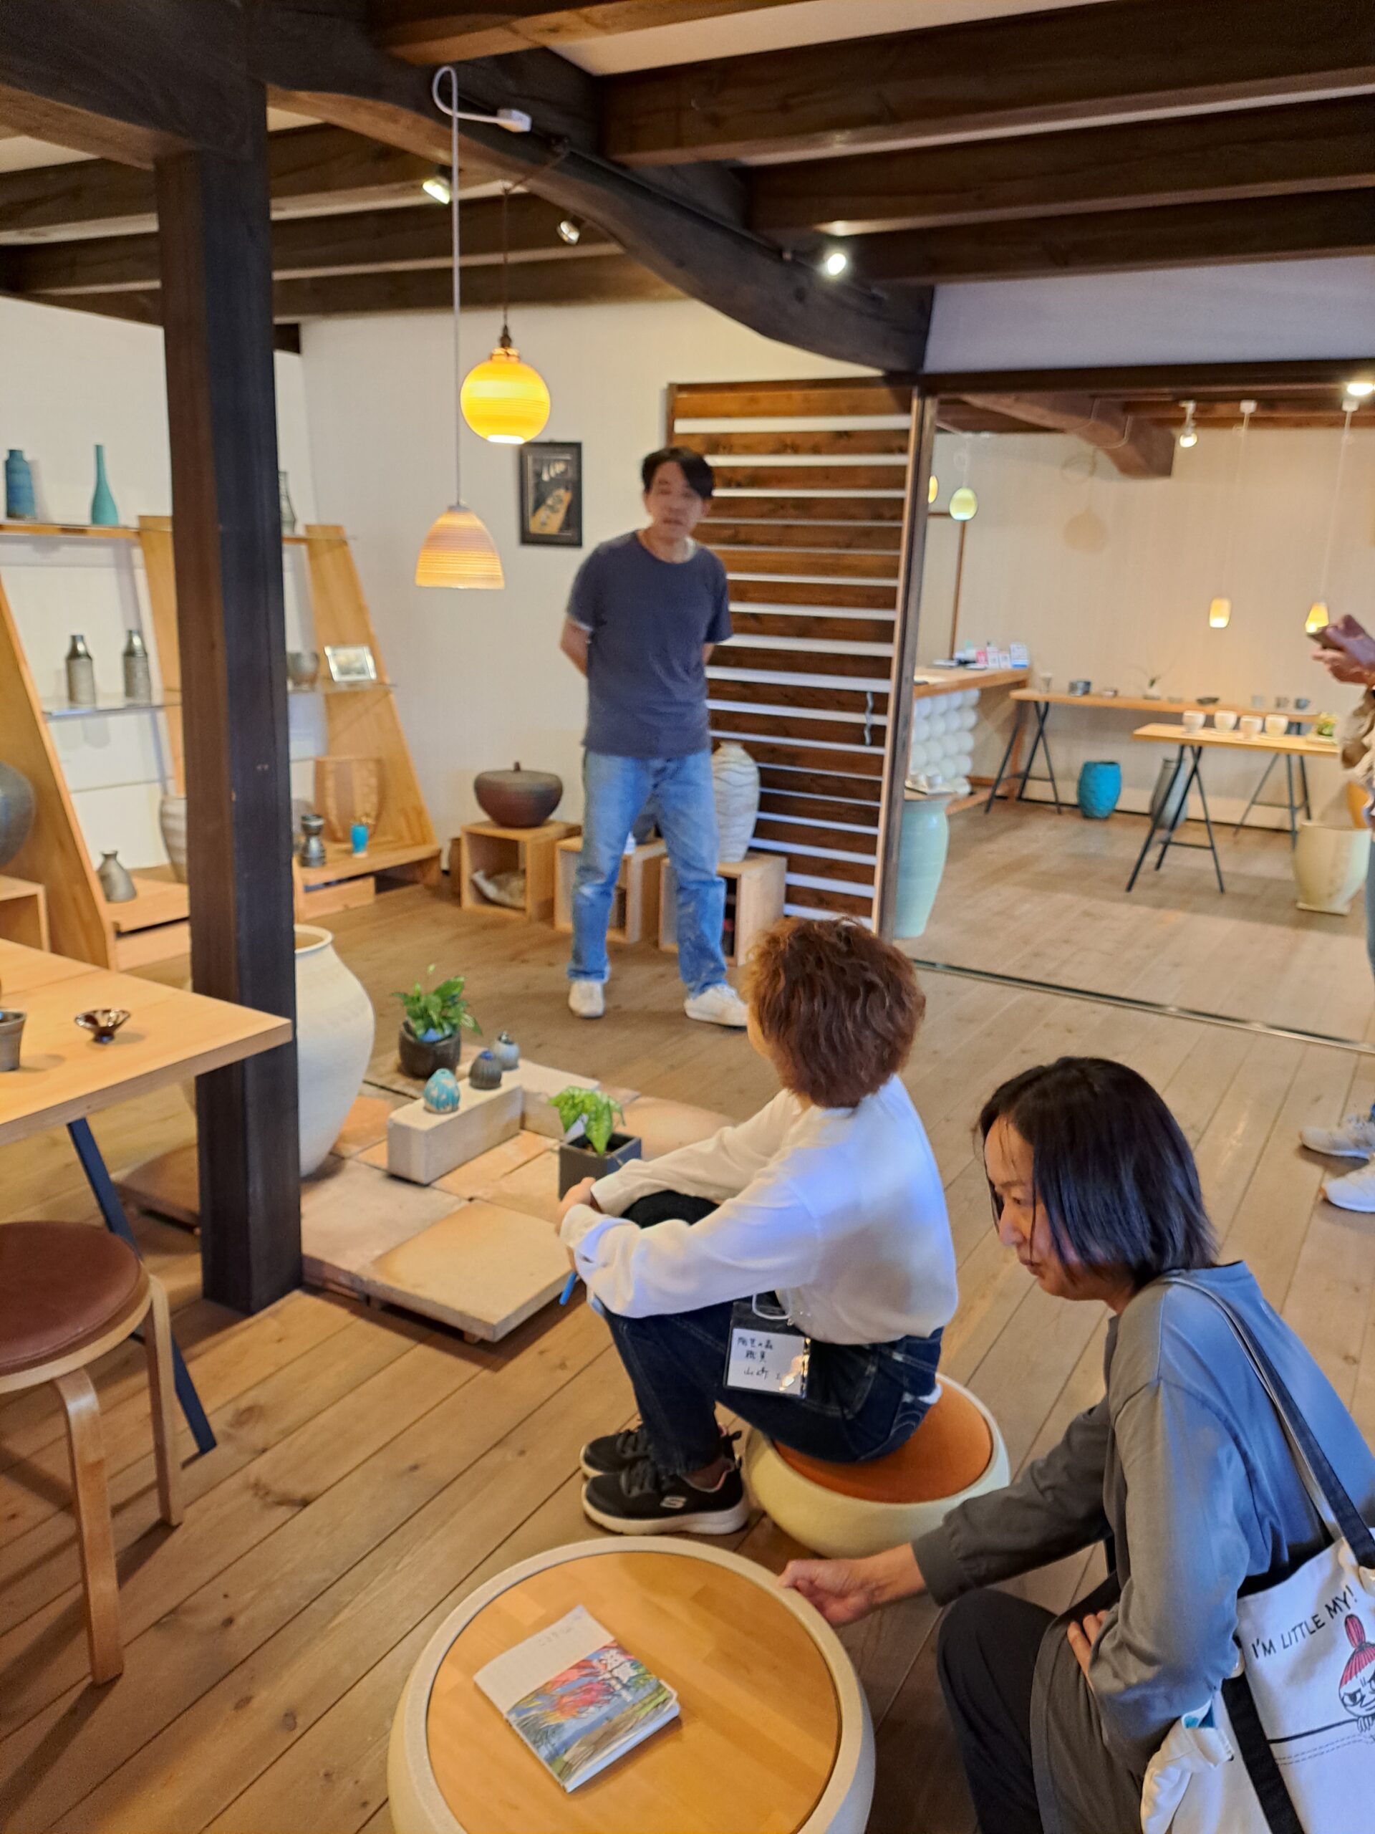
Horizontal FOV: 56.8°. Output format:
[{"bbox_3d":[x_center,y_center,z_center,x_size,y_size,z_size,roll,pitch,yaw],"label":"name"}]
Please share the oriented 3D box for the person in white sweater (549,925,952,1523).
[{"bbox_3d":[0.095,0.443,1.750,0.570,0.940,0.450,5,15,10],"label":"person in white sweater"}]

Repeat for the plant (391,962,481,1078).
[{"bbox_3d":[-0.676,0.274,3.371,0.230,0.285,0.210,2,15,-1],"label":"plant"}]

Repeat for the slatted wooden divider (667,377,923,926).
[{"bbox_3d":[0.313,-0.905,4.692,0.960,2.010,0.050,10,17,27],"label":"slatted wooden divider"}]

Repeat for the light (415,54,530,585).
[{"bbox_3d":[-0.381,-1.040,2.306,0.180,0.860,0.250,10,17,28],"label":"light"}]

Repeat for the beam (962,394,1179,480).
[{"bbox_3d":[1.808,-2.444,6.033,0.270,0.420,3.700,11,18,29],"label":"beam"}]

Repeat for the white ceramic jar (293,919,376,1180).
[{"bbox_3d":[-0.901,0.301,2.785,0.435,0.526,0.435,2,15,-1],"label":"white ceramic jar"}]

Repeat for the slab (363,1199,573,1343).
[{"bbox_3d":[-0.390,0.669,2.447,0.320,0.035,0.340,10,17,28],"label":"slab"}]

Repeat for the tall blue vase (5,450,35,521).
[{"bbox_3d":[-2.269,-1.465,4.326,0.087,0.210,0.087,10,17,28],"label":"tall blue vase"}]

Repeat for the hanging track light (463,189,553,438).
[{"bbox_3d":[-0.381,-1.247,2.655,0.182,0.491,0.182,2,16,-1],"label":"hanging track light"}]

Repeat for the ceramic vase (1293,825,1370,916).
[{"bbox_3d":[2.994,-0.239,5.909,0.320,0.385,0.320,10,17,28],"label":"ceramic vase"}]

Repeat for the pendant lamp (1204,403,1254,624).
[{"bbox_3d":[2.772,-2.024,6.444,0.104,1.095,0.104,10,17,27],"label":"pendant lamp"}]

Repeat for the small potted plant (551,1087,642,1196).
[{"bbox_3d":[-0.202,0.484,2.711,0.170,0.250,0.150,10,17,27],"label":"small potted plant"}]

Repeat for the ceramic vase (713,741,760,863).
[{"bbox_3d":[0.158,-0.428,4.724,0.223,0.435,0.223,2,15,-1],"label":"ceramic vase"}]

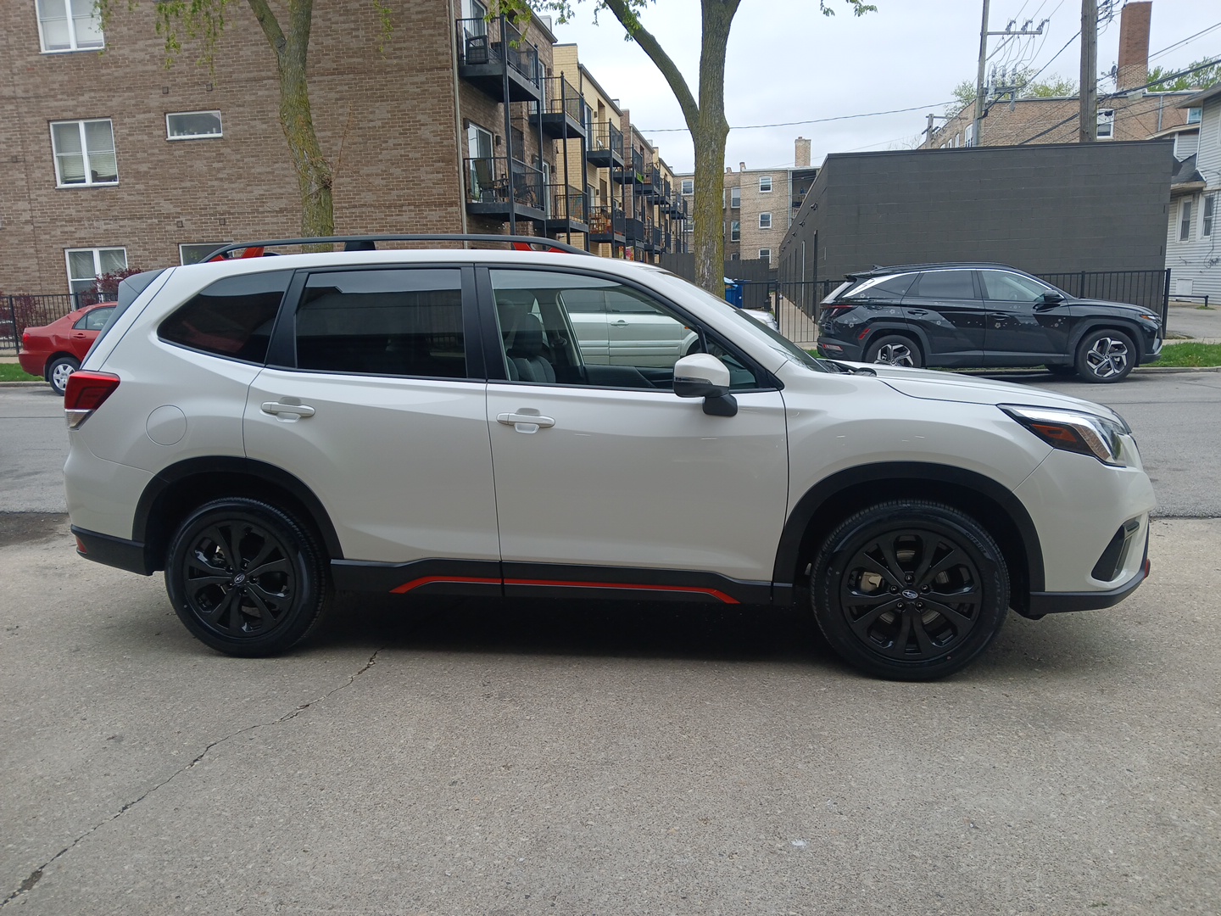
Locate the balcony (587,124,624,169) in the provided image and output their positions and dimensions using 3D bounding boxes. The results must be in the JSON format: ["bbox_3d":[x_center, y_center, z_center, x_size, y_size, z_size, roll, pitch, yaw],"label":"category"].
[{"bbox_3d":[-0.195,-13.826,40.873,1.109,1.567,3.697,0,11,9],"label":"balcony"}]

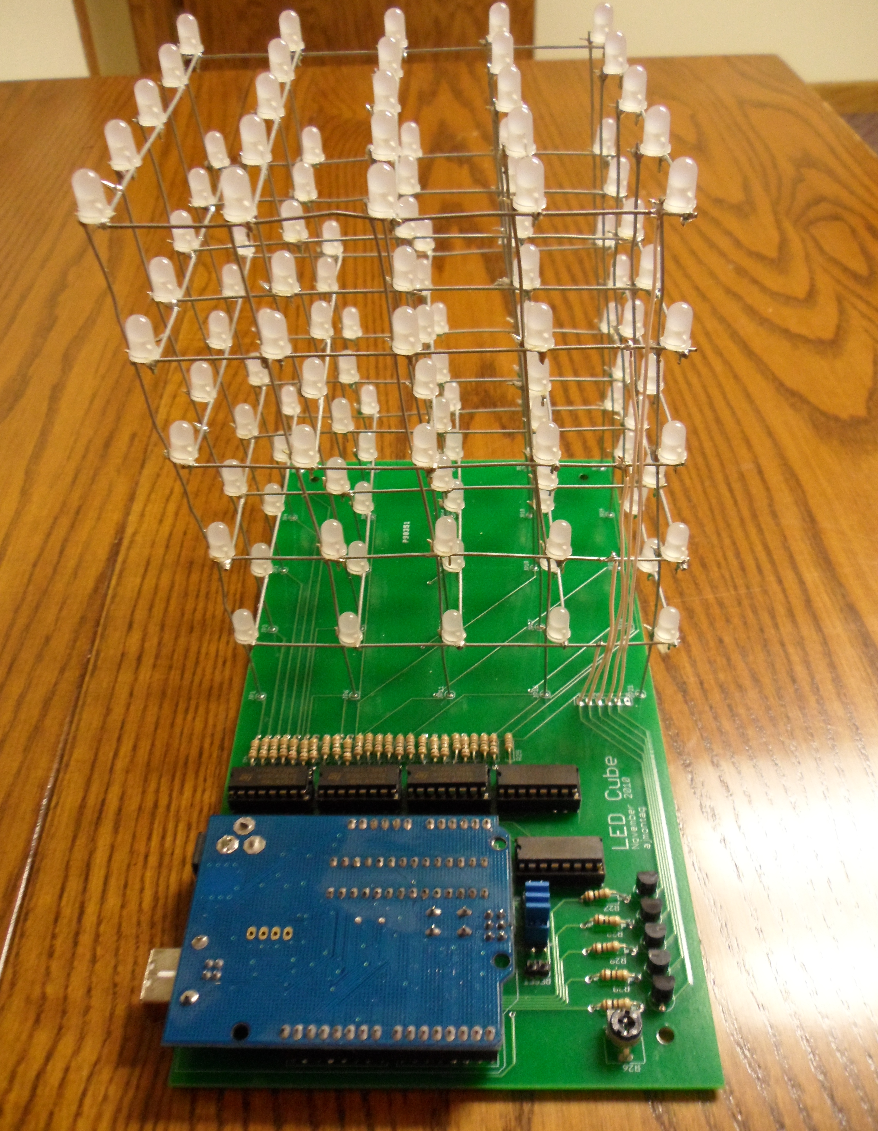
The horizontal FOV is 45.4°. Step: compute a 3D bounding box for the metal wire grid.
[{"bbox_3d":[-0.004,-0.050,0.273,0.118,0.138,0.107,0,42,1],"label":"metal wire grid"}]

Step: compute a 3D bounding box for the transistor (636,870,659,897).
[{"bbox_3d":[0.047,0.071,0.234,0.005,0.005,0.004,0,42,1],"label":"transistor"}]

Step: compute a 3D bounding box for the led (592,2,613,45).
[{"bbox_3d":[0.041,-0.137,0.262,0.006,0.009,0.006,0,42,1],"label":"led"}]

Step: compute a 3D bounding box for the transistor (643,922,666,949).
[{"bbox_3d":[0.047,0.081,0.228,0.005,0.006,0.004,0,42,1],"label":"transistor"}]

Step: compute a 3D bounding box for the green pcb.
[{"bbox_3d":[0.002,0.035,0.284,0.109,0.002,0.207,0,42,1],"label":"green pcb"}]

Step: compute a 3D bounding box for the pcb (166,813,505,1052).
[{"bbox_3d":[-0.019,0.076,0.221,0.069,0.002,0.053,0,40,2],"label":"pcb"}]

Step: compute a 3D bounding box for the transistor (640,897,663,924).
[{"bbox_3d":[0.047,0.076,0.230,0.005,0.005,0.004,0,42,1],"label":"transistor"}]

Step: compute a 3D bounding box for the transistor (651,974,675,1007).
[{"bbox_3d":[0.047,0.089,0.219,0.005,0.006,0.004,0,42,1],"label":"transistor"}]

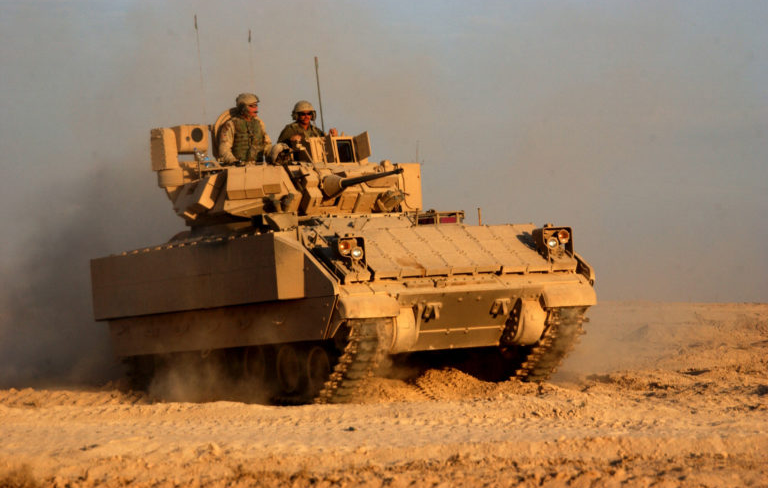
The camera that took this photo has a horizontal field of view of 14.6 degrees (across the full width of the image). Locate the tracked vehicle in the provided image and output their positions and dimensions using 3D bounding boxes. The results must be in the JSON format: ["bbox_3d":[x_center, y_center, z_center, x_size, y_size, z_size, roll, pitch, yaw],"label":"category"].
[{"bbox_3d":[-0.625,0.096,35.092,3.280,3.400,6.500,-2,-3,-30],"label":"tracked vehicle"}]

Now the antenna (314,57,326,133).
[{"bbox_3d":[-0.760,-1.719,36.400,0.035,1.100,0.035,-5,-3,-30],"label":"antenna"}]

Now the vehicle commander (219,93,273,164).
[{"bbox_3d":[-1.620,-0.950,35.750,0.600,1.700,0.420,-1,-2,-30],"label":"vehicle commander"}]

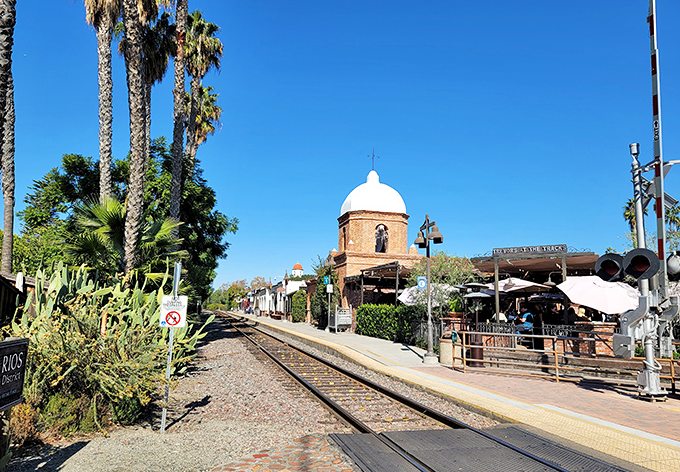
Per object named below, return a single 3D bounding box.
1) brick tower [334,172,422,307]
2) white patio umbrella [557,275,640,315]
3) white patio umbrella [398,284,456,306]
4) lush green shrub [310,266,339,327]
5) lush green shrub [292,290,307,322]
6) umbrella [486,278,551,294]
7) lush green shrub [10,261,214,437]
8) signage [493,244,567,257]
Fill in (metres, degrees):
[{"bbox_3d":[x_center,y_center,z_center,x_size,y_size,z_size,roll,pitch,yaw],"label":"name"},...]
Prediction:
[{"bbox_3d":[2.427,1.044,36.184,5.350,11.600,4.900,3,-8,-15],"label":"brick tower"},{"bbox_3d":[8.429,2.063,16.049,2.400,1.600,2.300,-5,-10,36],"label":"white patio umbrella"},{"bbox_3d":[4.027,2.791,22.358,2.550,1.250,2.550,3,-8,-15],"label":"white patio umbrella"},{"bbox_3d":[-1.080,4.536,37.089,1.500,4.800,3.200,3,-8,-15],"label":"lush green shrub"},{"bbox_3d":[-3.797,6.568,45.974,1.150,3.100,1.200,3,-8,-15],"label":"lush green shrub"},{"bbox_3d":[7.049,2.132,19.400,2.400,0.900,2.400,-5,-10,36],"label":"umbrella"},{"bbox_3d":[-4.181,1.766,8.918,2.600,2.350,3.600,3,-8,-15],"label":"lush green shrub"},{"bbox_3d":[5.692,0.429,15.011,2.140,0.250,0.080,-5,-10,36],"label":"signage"}]

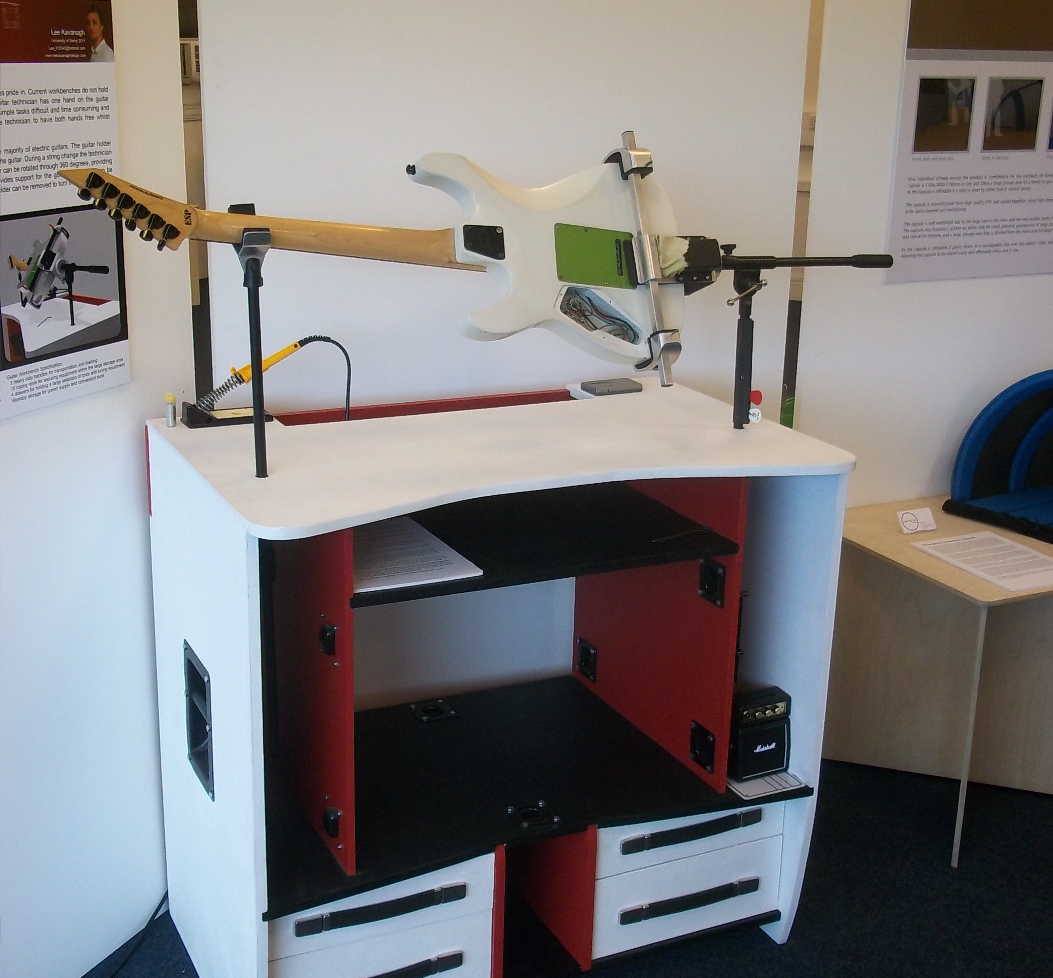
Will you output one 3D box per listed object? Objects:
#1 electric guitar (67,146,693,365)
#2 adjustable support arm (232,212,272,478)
[{"bbox_3d":[-0.176,-0.361,2.123,0.980,0.325,0.080,2,-9,-28],"label":"electric guitar"},{"bbox_3d":[-0.382,-0.203,2.063,0.050,0.385,0.070,-6,19,-26],"label":"adjustable support arm"}]

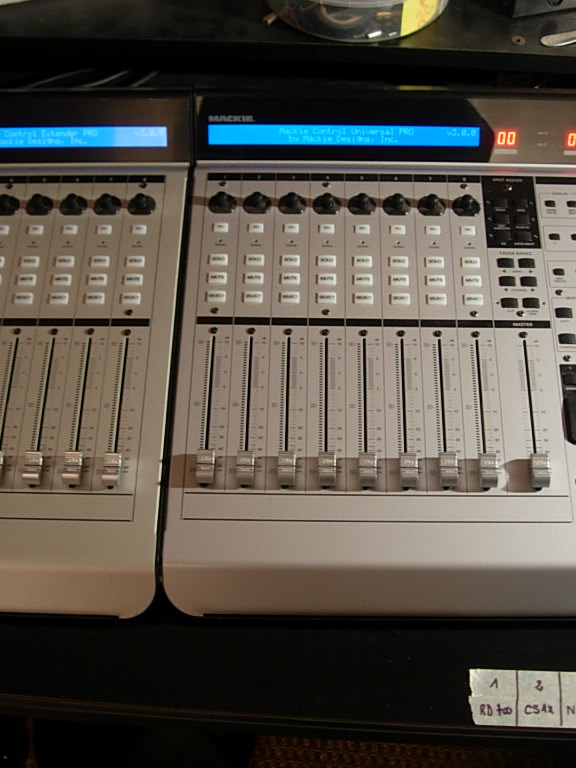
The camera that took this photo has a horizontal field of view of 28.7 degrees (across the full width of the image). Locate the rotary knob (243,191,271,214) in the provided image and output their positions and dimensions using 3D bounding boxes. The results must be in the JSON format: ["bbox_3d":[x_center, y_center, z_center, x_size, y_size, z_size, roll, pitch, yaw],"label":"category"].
[{"bbox_3d":[-0.024,-0.146,0.885,0.022,0.012,0.021,1,60,1],"label":"rotary knob"}]

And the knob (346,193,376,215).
[{"bbox_3d":[0.059,-0.145,0.893,0.022,0.013,0.022,1,60,2],"label":"knob"}]

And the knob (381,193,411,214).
[{"bbox_3d":[0.087,-0.145,0.893,0.022,0.013,0.022,1,60,2],"label":"knob"}]

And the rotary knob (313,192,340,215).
[{"bbox_3d":[0.031,-0.145,0.883,0.022,0.012,0.021,1,60,1],"label":"rotary knob"}]

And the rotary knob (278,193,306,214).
[{"bbox_3d":[0.003,-0.145,0.884,0.022,0.012,0.021,1,60,1],"label":"rotary knob"}]

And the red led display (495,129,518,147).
[{"bbox_3d":[0.177,-0.199,0.911,0.018,0.013,0.004,1,19,2],"label":"red led display"}]

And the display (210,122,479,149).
[{"bbox_3d":[0.045,-0.200,0.902,0.220,0.017,0.006,1,17,1],"label":"display"}]

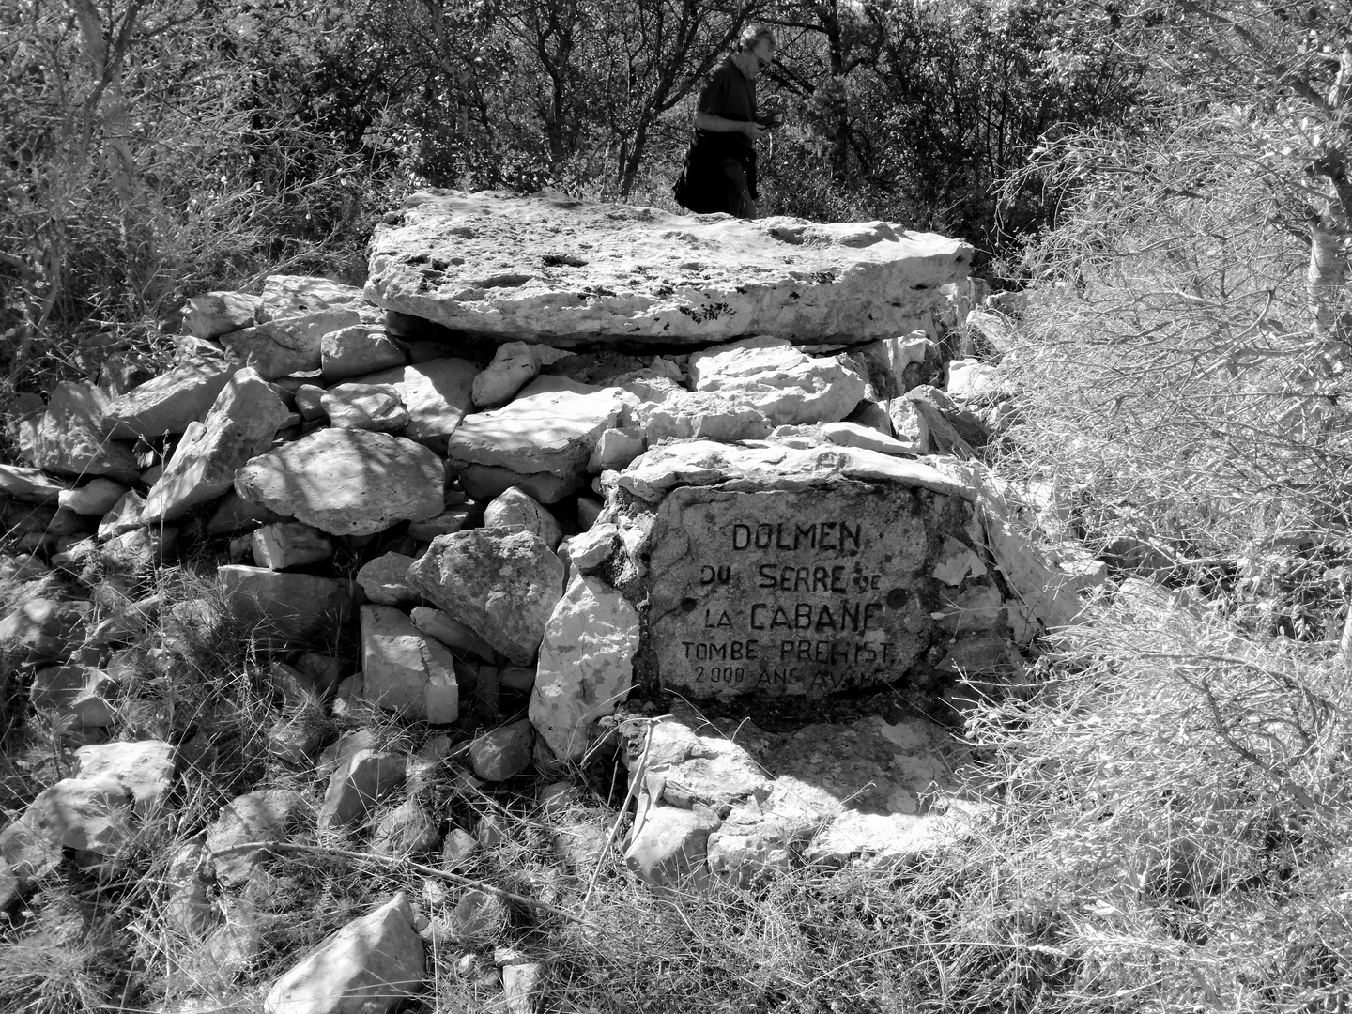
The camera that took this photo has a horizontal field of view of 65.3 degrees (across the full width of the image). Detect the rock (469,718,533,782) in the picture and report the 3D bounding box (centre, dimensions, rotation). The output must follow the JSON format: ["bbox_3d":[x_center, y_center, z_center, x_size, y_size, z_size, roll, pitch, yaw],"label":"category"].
[{"bbox_3d":[-0.420,0.589,2.550,0.160,0.125,0.135,-2,20,-5],"label":"rock"}]

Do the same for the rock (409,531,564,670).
[{"bbox_3d":[-0.545,0.261,3.050,0.400,0.320,0.260,9,21,-4],"label":"rock"}]

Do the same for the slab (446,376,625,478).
[{"bbox_3d":[-0.431,-0.267,3.400,0.520,0.200,0.430,1,20,2],"label":"slab"}]

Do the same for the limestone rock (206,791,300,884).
[{"bbox_3d":[-0.978,0.769,2.450,0.200,0.170,0.180,0,31,0],"label":"limestone rock"}]

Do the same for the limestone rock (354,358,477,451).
[{"bbox_3d":[-0.815,-0.311,3.250,0.380,0.210,0.320,0,22,-11],"label":"limestone rock"}]

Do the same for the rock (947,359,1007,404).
[{"bbox_3d":[1.071,-0.449,3.750,0.210,0.140,0.200,6,20,15],"label":"rock"}]

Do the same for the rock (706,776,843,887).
[{"bbox_3d":[0.226,0.752,2.450,0.311,0.203,0.220,0,20,0],"label":"rock"}]

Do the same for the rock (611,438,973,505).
[{"bbox_3d":[0.316,-0.101,2.930,0.990,0.143,0.270,0,20,0],"label":"rock"}]

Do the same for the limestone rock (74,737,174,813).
[{"bbox_3d":[-1.310,0.631,2.500,0.220,0.110,0.160,-12,23,-29],"label":"limestone rock"}]

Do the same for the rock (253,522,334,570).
[{"bbox_3d":[-1.077,0.107,2.970,0.205,0.110,0.160,-11,23,-29],"label":"rock"}]

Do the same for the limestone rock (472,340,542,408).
[{"bbox_3d":[-0.591,-0.469,3.700,0.260,0.140,0.160,-38,24,20],"label":"limestone rock"}]

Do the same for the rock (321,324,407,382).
[{"bbox_3d":[-1.021,-0.504,3.450,0.265,0.165,0.190,-10,22,-12],"label":"rock"}]

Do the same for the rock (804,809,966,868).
[{"bbox_3d":[0.482,0.775,2.450,0.368,0.094,0.150,0,20,0],"label":"rock"}]

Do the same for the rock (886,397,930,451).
[{"bbox_3d":[0.773,-0.275,3.500,0.130,0.160,0.160,7,22,19],"label":"rock"}]

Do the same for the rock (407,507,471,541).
[{"bbox_3d":[-0.685,0.048,3.050,0.190,0.080,0.160,-5,20,-13],"label":"rock"}]

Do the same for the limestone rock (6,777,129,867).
[{"bbox_3d":[-1.351,0.704,2.350,0.260,0.135,0.190,-24,26,-12],"label":"limestone rock"}]

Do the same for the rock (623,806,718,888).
[{"bbox_3d":[-0.008,0.777,2.420,0.200,0.170,0.180,-7,22,-19],"label":"rock"}]

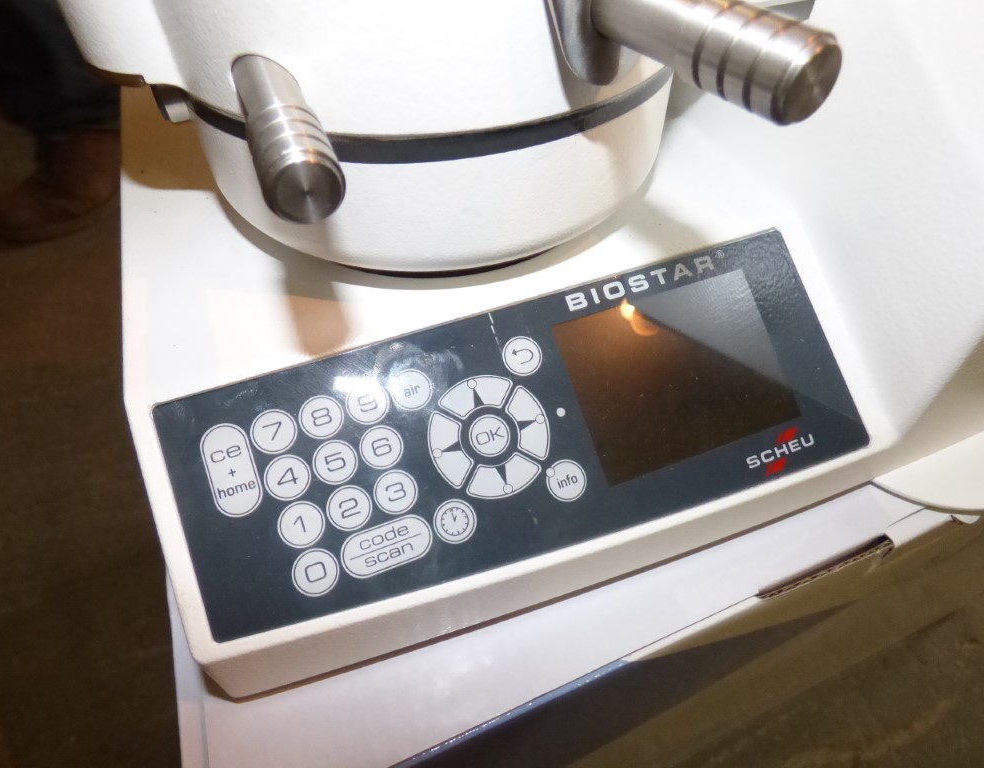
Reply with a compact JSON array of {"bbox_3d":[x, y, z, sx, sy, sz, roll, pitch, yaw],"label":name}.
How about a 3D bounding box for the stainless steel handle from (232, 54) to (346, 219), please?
[{"bbox_3d":[-0.057,-0.071,0.163,0.020,0.020,0.072,-21,52,-8],"label":"stainless steel handle"}]

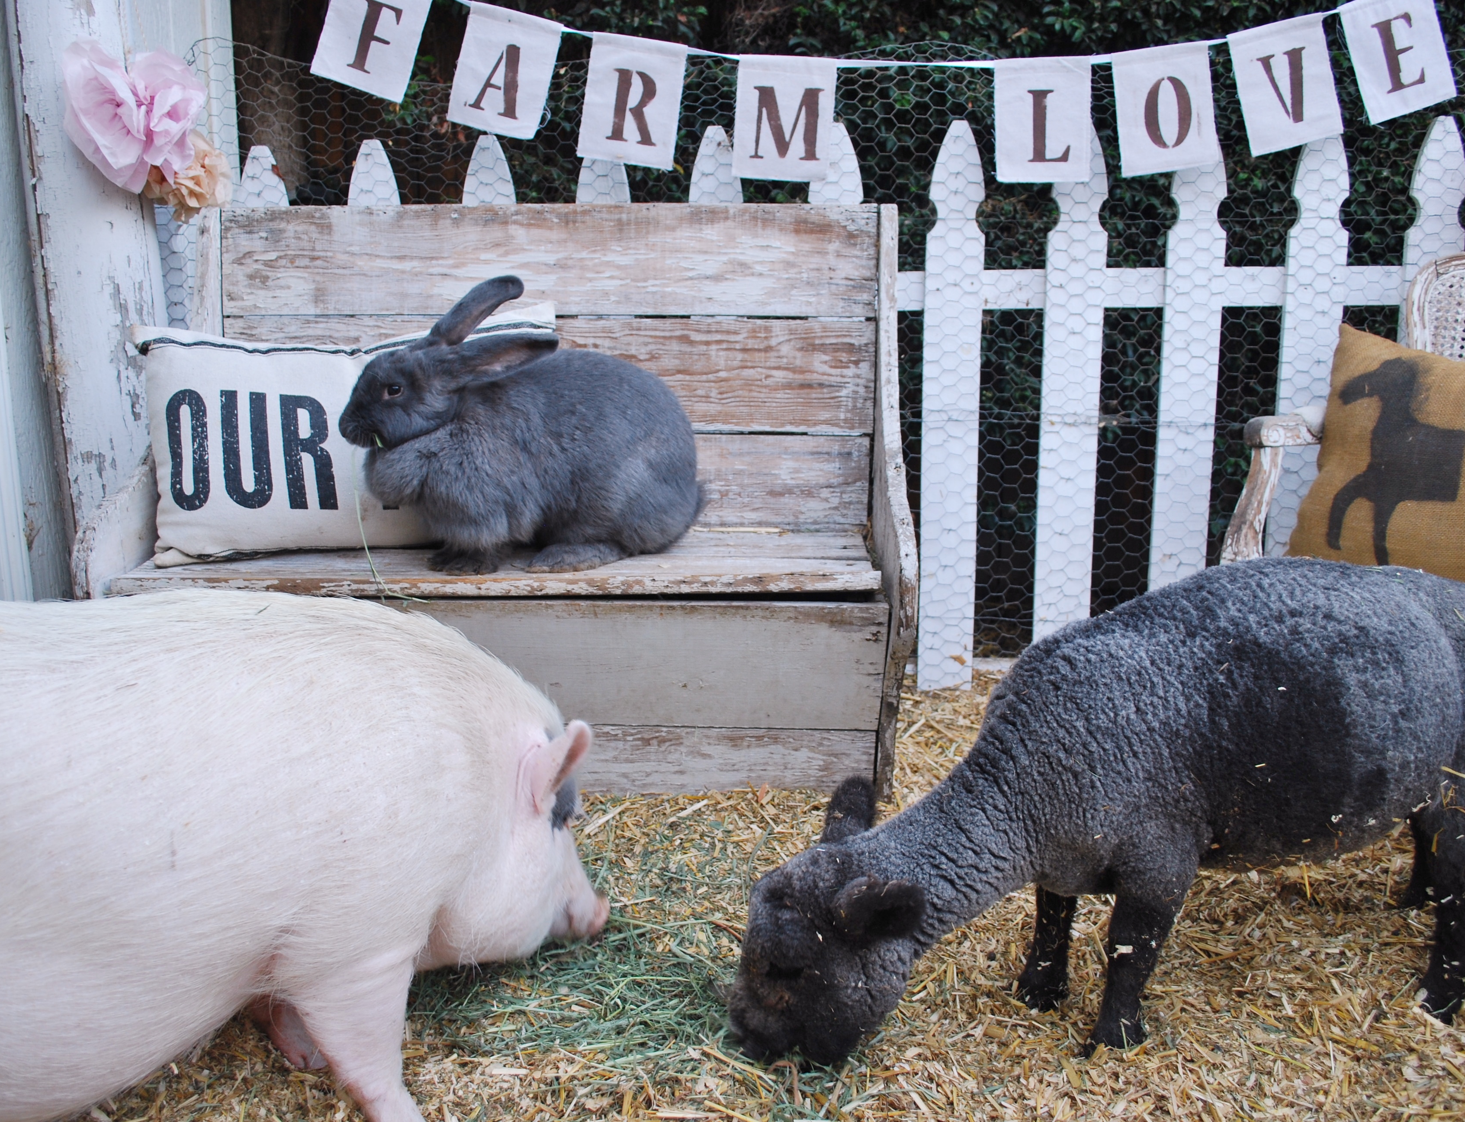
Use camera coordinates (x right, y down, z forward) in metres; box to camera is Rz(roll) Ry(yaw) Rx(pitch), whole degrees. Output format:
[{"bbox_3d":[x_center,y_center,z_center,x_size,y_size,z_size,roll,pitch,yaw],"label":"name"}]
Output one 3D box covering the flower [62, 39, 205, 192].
[{"bbox_3d":[-0.809,-0.601,1.700,0.190,0.200,0.130,-2,11,-12],"label":"flower"}]

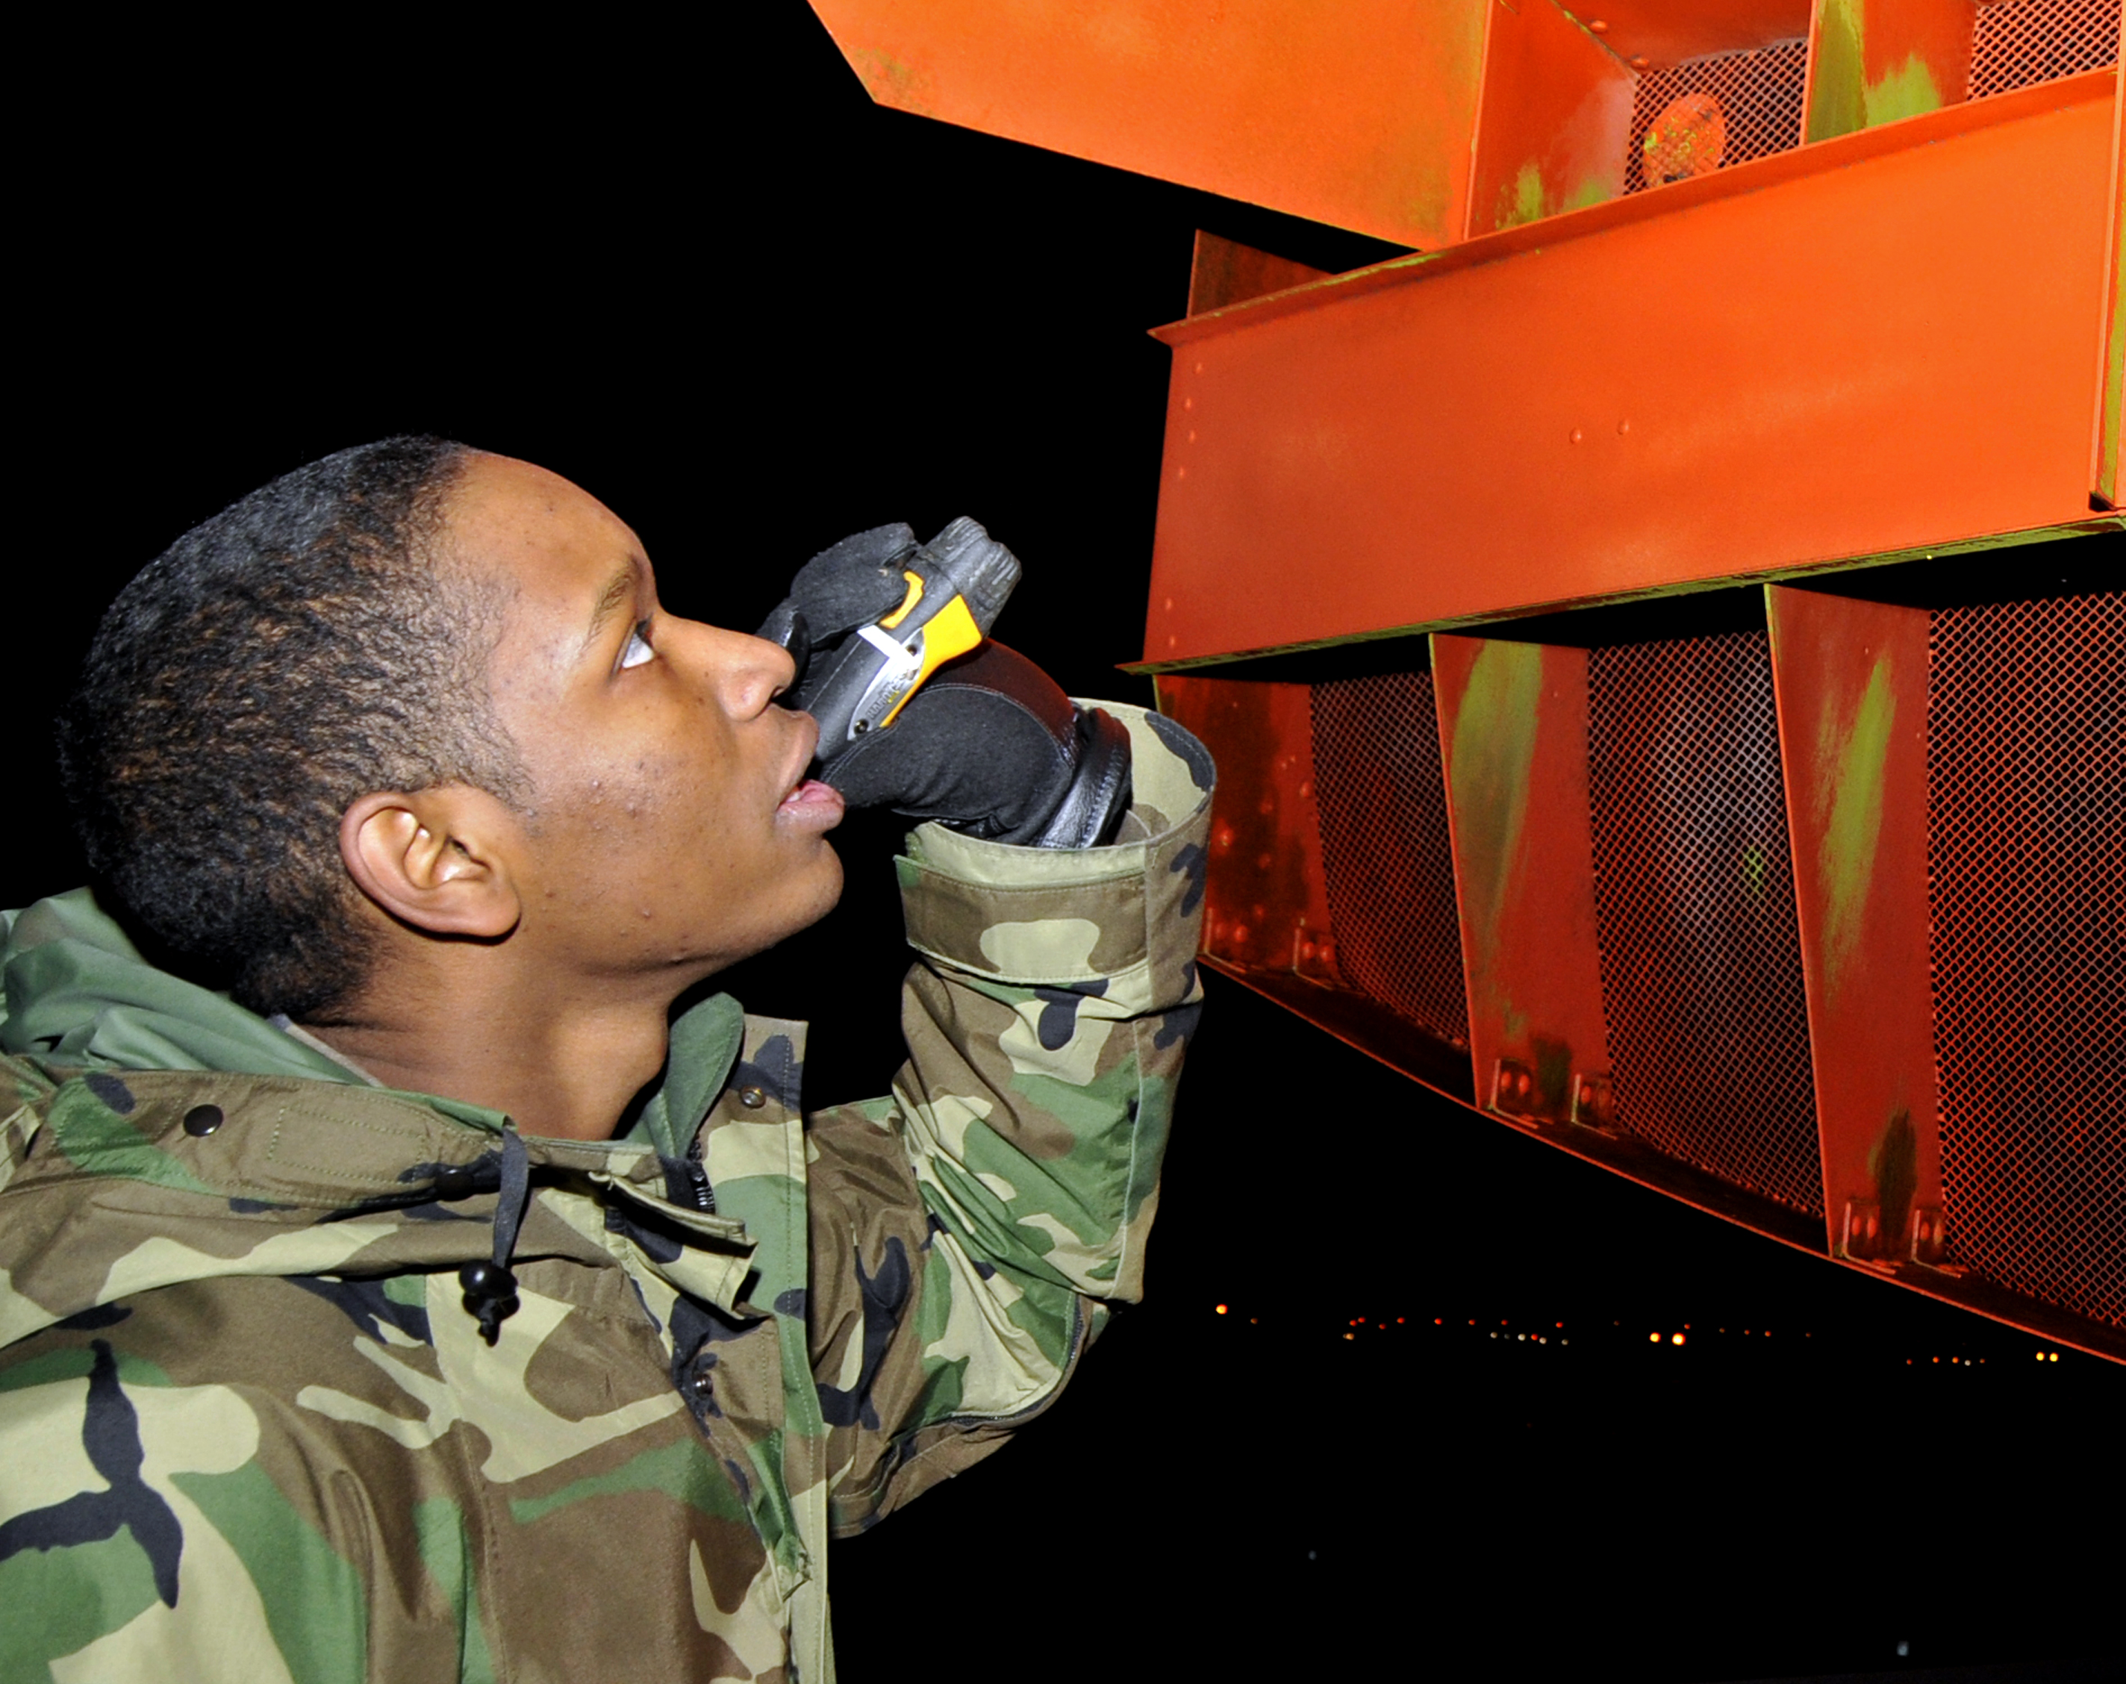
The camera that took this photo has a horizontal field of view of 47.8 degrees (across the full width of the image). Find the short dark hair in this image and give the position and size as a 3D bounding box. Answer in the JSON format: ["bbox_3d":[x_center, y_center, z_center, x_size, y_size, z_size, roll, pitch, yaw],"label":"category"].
[{"bbox_3d":[-0.259,-0.040,0.850,0.190,0.175,0.165,-33,7,-12],"label":"short dark hair"}]

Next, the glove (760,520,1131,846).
[{"bbox_3d":[-0.047,-0.062,0.950,0.155,0.112,0.110,30,-3,6],"label":"glove"}]

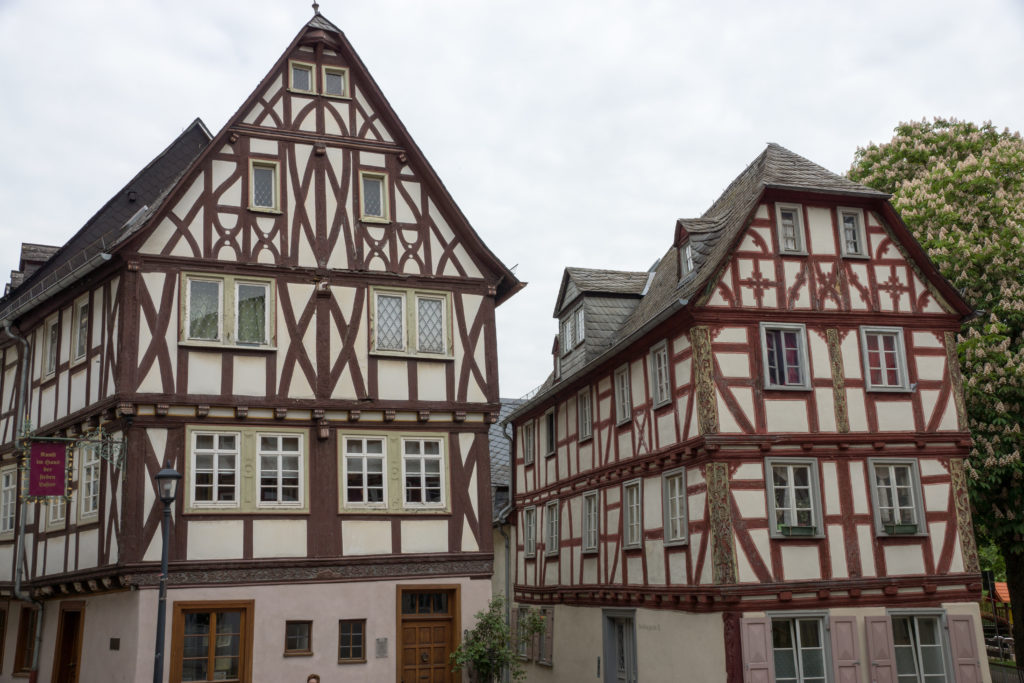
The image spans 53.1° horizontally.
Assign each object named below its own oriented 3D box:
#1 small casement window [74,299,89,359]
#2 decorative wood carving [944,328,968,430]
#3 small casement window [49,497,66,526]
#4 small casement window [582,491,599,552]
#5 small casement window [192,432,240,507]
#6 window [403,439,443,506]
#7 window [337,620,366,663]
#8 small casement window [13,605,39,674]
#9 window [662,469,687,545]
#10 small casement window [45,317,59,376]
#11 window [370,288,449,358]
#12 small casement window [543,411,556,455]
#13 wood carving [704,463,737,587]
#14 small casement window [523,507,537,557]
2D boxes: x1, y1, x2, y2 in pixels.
[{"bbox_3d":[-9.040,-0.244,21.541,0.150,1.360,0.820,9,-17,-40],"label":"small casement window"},{"bbox_3d":[8.566,0.780,19.854,0.209,1.966,0.160,1,-14,-15],"label":"decorative wood carving"},{"bbox_3d":[-9.395,3.096,21.205,0.150,1.450,0.880,11,-18,-43],"label":"small casement window"},{"bbox_3d":[2.014,4.577,25.919,0.180,1.500,1.220,1,-13,-14],"label":"small casement window"},{"bbox_3d":[-5.695,2.472,19.703,0.900,1.440,0.150,3,-14,-21],"label":"small casement window"},{"bbox_3d":[-1.589,2.359,18.348,0.783,1.261,0.120,3,-14,-22],"label":"window"},{"bbox_3d":[-3.084,5.791,19.795,0.550,0.800,0.140,3,-14,-22],"label":"window"},{"bbox_3d":[-10.577,6.519,22.345,0.180,1.500,1.180,11,-18,-43],"label":"small casement window"},{"bbox_3d":[3.514,3.557,21.879,0.160,1.600,1.060,2,-14,-16],"label":"window"},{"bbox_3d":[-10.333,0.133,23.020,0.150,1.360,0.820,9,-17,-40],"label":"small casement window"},{"bbox_3d":[-1.845,-0.322,18.750,1.550,1.263,0.140,3,-14,-22],"label":"window"},{"bbox_3d":[1.168,2.698,30.283,0.160,1.380,0.950,2,-14,-16],"label":"small casement window"},{"bbox_3d":[3.724,3.229,18.176,0.274,2.094,0.280,1,-14,-15],"label":"wood carving"},{"bbox_3d":[0.582,5.508,29.545,0.120,1.430,1.020,1,-14,-15],"label":"small casement window"}]

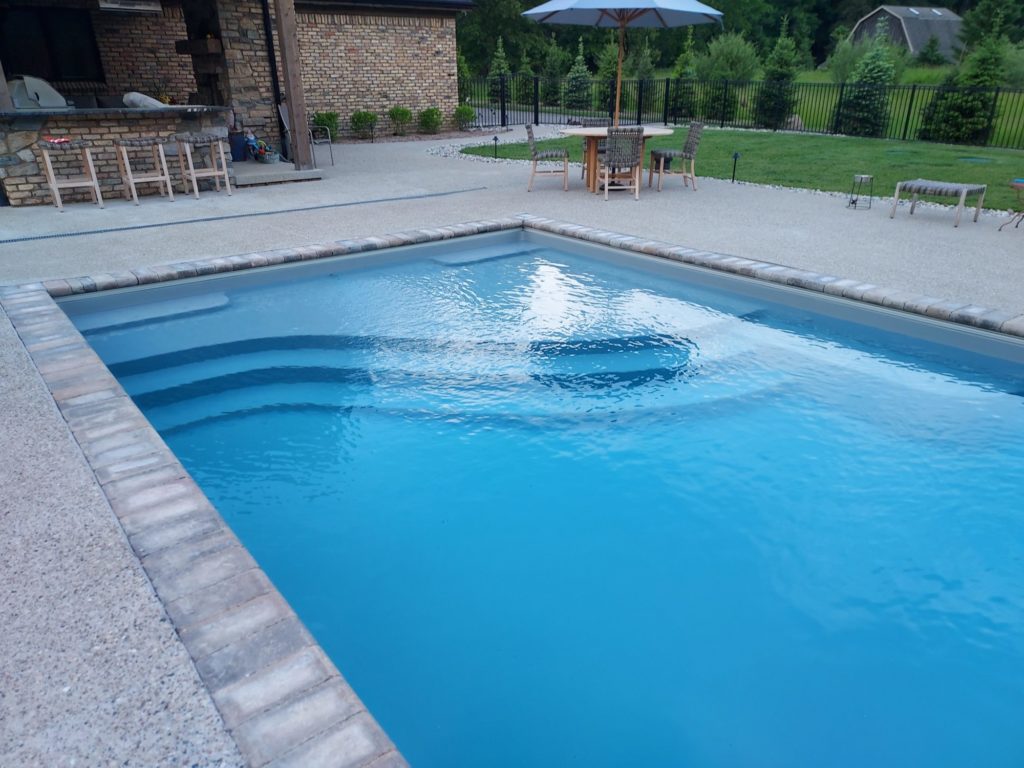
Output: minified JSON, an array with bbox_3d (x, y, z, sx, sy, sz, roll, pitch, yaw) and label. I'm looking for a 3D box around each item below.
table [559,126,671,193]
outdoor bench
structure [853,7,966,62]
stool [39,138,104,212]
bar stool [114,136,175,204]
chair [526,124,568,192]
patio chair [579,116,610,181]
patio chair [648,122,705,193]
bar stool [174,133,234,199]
[{"bbox_3d":[1.423,-3.047,9.655,1.530,0.750,1.530,0,23,0],"label":"table"},{"bbox_3d":[4.412,-1.889,7.370,0.460,0.370,0.690,-17,28,-33],"label":"outdoor bench"},{"bbox_3d":[37.407,-32.648,66.931,8.600,5.100,9.800,-11,25,-23],"label":"structure"},{"bbox_3d":[-5.234,-2.484,8.440,0.470,0.760,0.520,-16,28,-33],"label":"stool"},{"bbox_3d":[-4.593,-2.680,8.888,0.470,0.760,0.520,-19,29,-36],"label":"bar stool"},{"bbox_3d":[0.487,-3.060,9.574,0.570,0.850,0.500,0,23,1],"label":"chair"},{"bbox_3d":[1.241,-3.373,10.296,0.500,0.850,0.570,-3,23,-6],"label":"patio chair"},{"bbox_3d":[2.211,-3.066,9.557,0.570,0.850,0.500,-2,23,-5],"label":"patio chair"},{"bbox_3d":[-4.047,-2.873,9.331,0.470,0.760,0.520,-18,29,-35],"label":"bar stool"}]

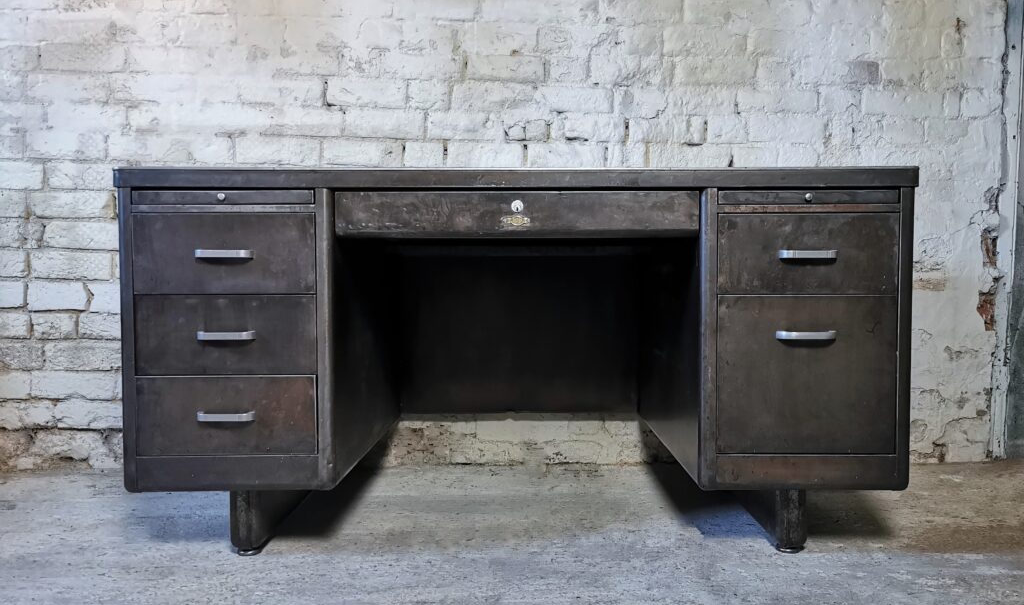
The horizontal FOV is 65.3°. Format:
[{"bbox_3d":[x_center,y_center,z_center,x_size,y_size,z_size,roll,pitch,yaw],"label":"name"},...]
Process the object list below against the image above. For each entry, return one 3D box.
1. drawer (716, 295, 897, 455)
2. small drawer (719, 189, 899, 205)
[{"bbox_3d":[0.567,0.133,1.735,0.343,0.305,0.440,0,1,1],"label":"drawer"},{"bbox_3d":[0.566,-0.204,1.696,0.342,0.029,0.360,0,1,1],"label":"small drawer"}]

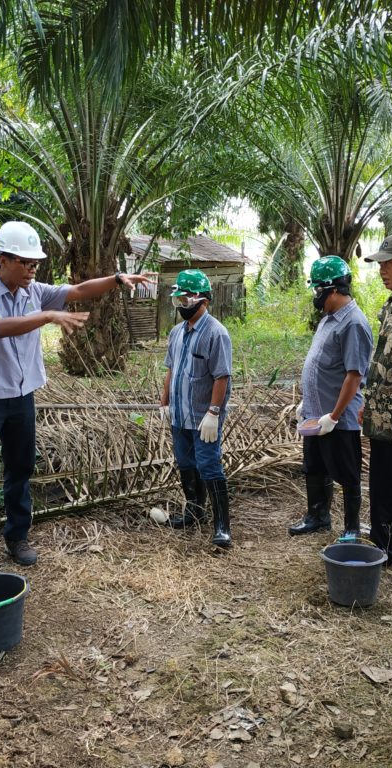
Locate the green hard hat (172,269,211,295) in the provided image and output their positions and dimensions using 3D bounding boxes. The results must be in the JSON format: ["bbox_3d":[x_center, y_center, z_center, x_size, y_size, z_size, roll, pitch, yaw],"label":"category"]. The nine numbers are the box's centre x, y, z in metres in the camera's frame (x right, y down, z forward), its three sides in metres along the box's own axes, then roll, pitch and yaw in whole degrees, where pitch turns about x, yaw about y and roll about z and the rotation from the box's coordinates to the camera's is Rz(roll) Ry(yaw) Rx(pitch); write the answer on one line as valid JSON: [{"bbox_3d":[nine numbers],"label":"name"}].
[{"bbox_3d":[-0.033,-0.600,4.200,0.265,0.150,0.210,-16,16,-42],"label":"green hard hat"}]

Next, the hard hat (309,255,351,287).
[{"bbox_3d":[0.775,-0.659,4.120,0.265,0.155,0.210,-14,9,-6],"label":"hard hat"}]

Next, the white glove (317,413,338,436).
[{"bbox_3d":[0.735,0.226,3.970,0.120,0.130,0.100,-3,8,-21],"label":"white glove"}]

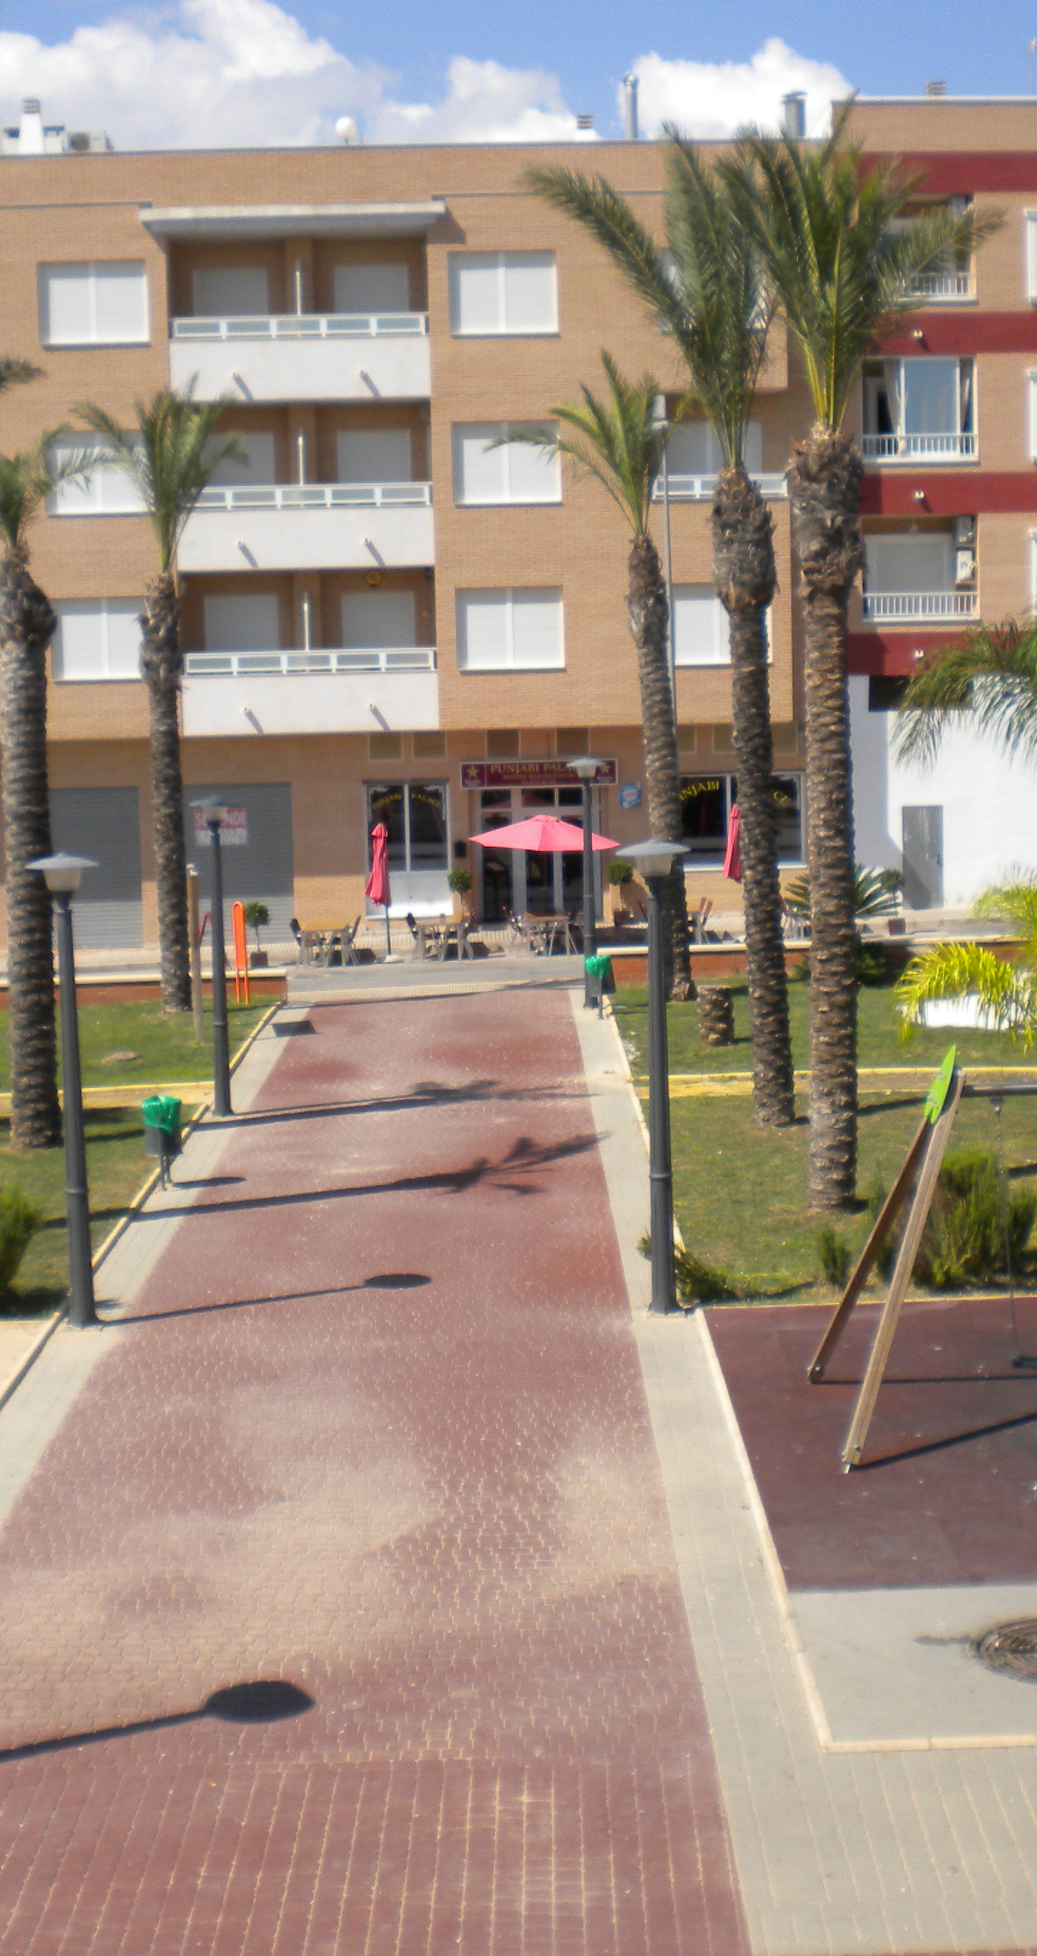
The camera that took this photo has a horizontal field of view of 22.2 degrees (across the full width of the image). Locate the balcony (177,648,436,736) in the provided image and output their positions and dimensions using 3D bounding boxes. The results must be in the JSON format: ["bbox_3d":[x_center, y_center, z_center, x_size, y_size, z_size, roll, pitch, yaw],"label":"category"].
[{"bbox_3d":[-3.853,-5.401,49.547,4.742,1.549,1.300,-1,7,-1],"label":"balcony"}]

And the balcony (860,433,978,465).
[{"bbox_3d":[7.529,-9.973,49.894,2.250,0.650,0.700,-1,5,0],"label":"balcony"}]

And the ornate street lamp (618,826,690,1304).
[{"bbox_3d":[1.056,0.795,21.109,0.560,3.790,0.560,-1,7,0],"label":"ornate street lamp"}]

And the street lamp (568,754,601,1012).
[{"bbox_3d":[1.034,-1.469,40.246,0.560,3.700,0.560,-1,5,0],"label":"street lamp"}]

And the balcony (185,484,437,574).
[{"bbox_3d":[-3.898,-8.369,49.295,4.680,1.580,1.400,-1,7,0],"label":"balcony"}]

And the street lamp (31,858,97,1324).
[{"bbox_3d":[-3.409,0.855,20.089,0.540,3.595,0.540,-1,6,0],"label":"street lamp"}]

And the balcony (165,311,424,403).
[{"bbox_3d":[-3.986,-11.407,48.862,4.750,1.546,1.300,-1,7,-1],"label":"balcony"}]

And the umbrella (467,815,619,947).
[{"bbox_3d":[0.433,-1.687,46.510,2.703,2.344,2.703,-1,7,0],"label":"umbrella"}]

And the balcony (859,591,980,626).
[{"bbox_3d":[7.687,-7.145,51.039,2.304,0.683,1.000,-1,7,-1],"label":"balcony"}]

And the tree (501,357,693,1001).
[{"bbox_3d":[1.244,-4.540,40.844,2.950,9.880,2.900,-1,7,0],"label":"tree"}]

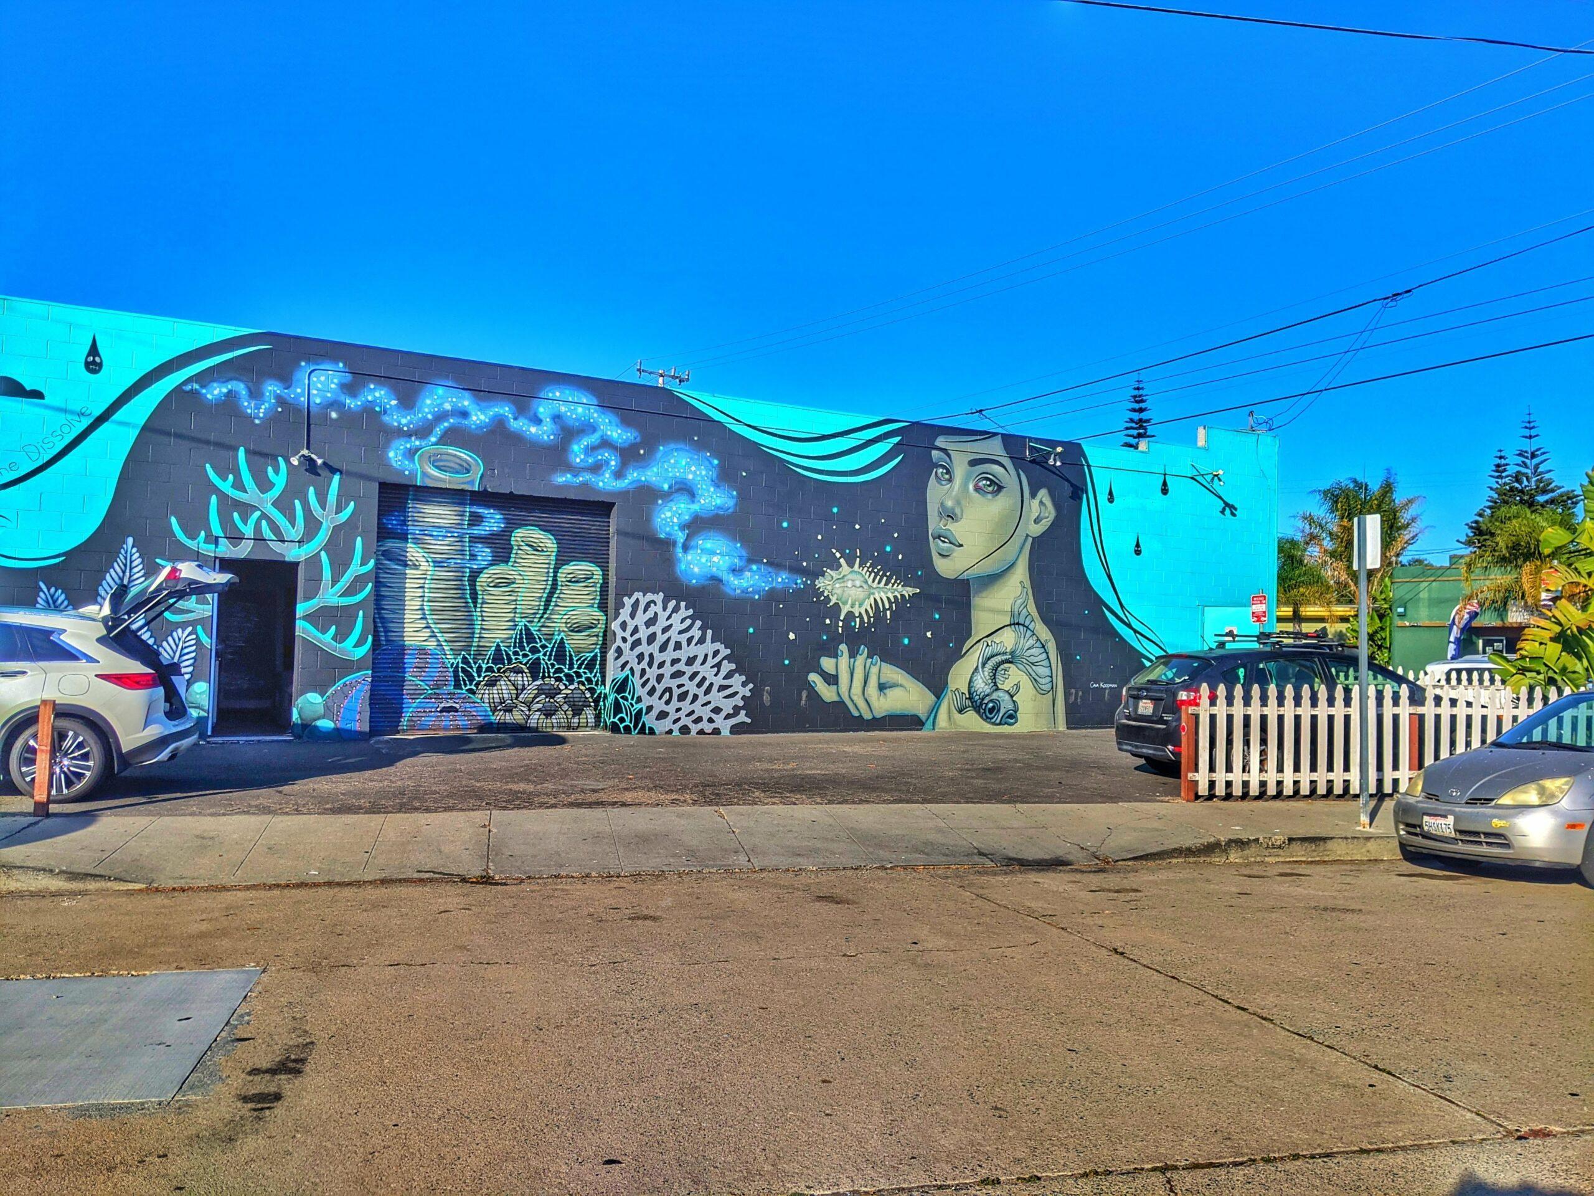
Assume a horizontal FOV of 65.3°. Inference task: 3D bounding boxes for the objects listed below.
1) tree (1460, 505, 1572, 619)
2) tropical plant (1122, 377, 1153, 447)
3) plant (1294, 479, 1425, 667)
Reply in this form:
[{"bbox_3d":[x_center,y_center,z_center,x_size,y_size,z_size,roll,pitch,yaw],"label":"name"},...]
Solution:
[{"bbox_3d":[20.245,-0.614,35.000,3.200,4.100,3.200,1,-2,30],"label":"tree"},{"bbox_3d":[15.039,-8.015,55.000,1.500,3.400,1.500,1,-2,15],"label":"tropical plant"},{"bbox_3d":[17.637,-0.762,39.000,4.100,6.300,4.100,1,-2,24],"label":"plant"}]

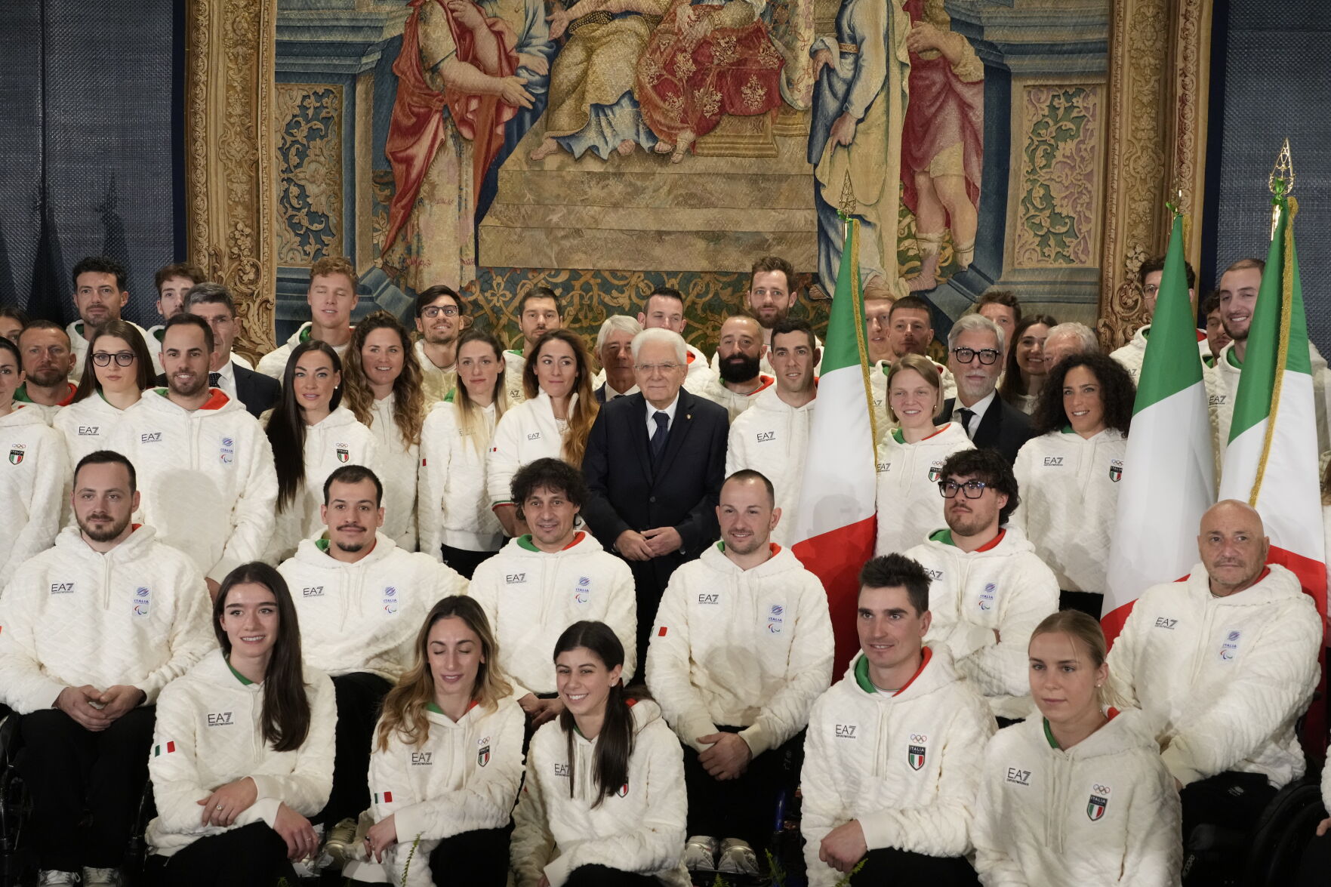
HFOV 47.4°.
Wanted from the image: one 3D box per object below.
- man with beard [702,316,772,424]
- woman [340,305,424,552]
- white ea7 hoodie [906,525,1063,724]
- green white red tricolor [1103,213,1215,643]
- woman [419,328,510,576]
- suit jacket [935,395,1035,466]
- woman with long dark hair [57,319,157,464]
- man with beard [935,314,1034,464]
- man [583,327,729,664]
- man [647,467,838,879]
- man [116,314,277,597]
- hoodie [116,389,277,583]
[{"bbox_3d":[0.261,0.422,5.516,0.510,1.770,0.340,1,4,4],"label":"man with beard"},{"bbox_3d":[-0.967,0.411,5.185,0.460,1.720,0.330,0,4,-6],"label":"woman"},{"bbox_3d":[0.899,0.531,4.481,0.510,0.550,0.380,1,4,9],"label":"white ea7 hoodie"},{"bbox_3d":[1.547,0.069,4.840,0.420,1.600,0.320,1,4,9],"label":"green white red tricolor"},{"bbox_3d":[-0.661,0.452,5.220,0.470,1.700,0.320,-1,5,-25],"label":"woman"},{"bbox_3d":[1.027,0.202,5.050,0.530,0.770,0.320,2,4,16],"label":"suit jacket"},{"bbox_3d":[-1.772,0.437,4.963,0.460,1.680,0.330,-1,4,-12],"label":"woman with long dark hair"},{"bbox_3d":[0.990,0.449,5.066,0.500,1.760,0.340,1,4,11],"label":"man with beard"},{"bbox_3d":[-0.029,0.478,4.920,0.490,1.710,0.330,1,4,0],"label":"man"},{"bbox_3d":[0.189,0.623,4.260,0.540,1.070,0.700,1,4,7],"label":"man"},{"bbox_3d":[-1.480,0.453,4.780,0.520,1.740,0.350,0,4,-11],"label":"man"},{"bbox_3d":[-1.468,0.170,4.740,0.520,0.690,0.340,0,4,-11],"label":"hoodie"}]

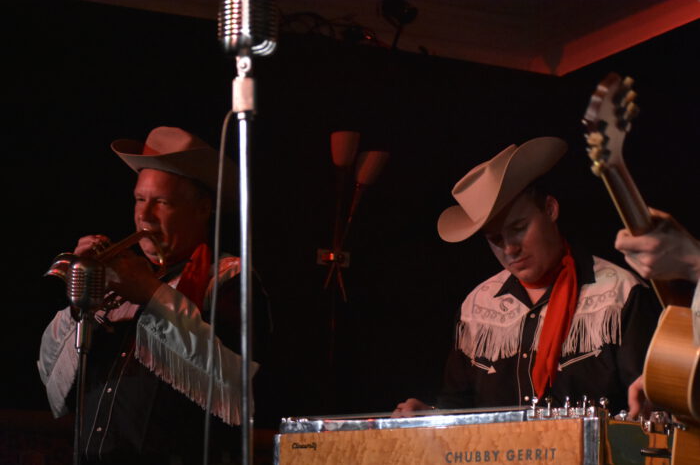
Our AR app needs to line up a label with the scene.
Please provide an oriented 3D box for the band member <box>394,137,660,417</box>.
[{"bbox_3d":[0.395,0.630,4.470,0.600,1.720,0.500,-5,-11,27],"label":"band member"}]

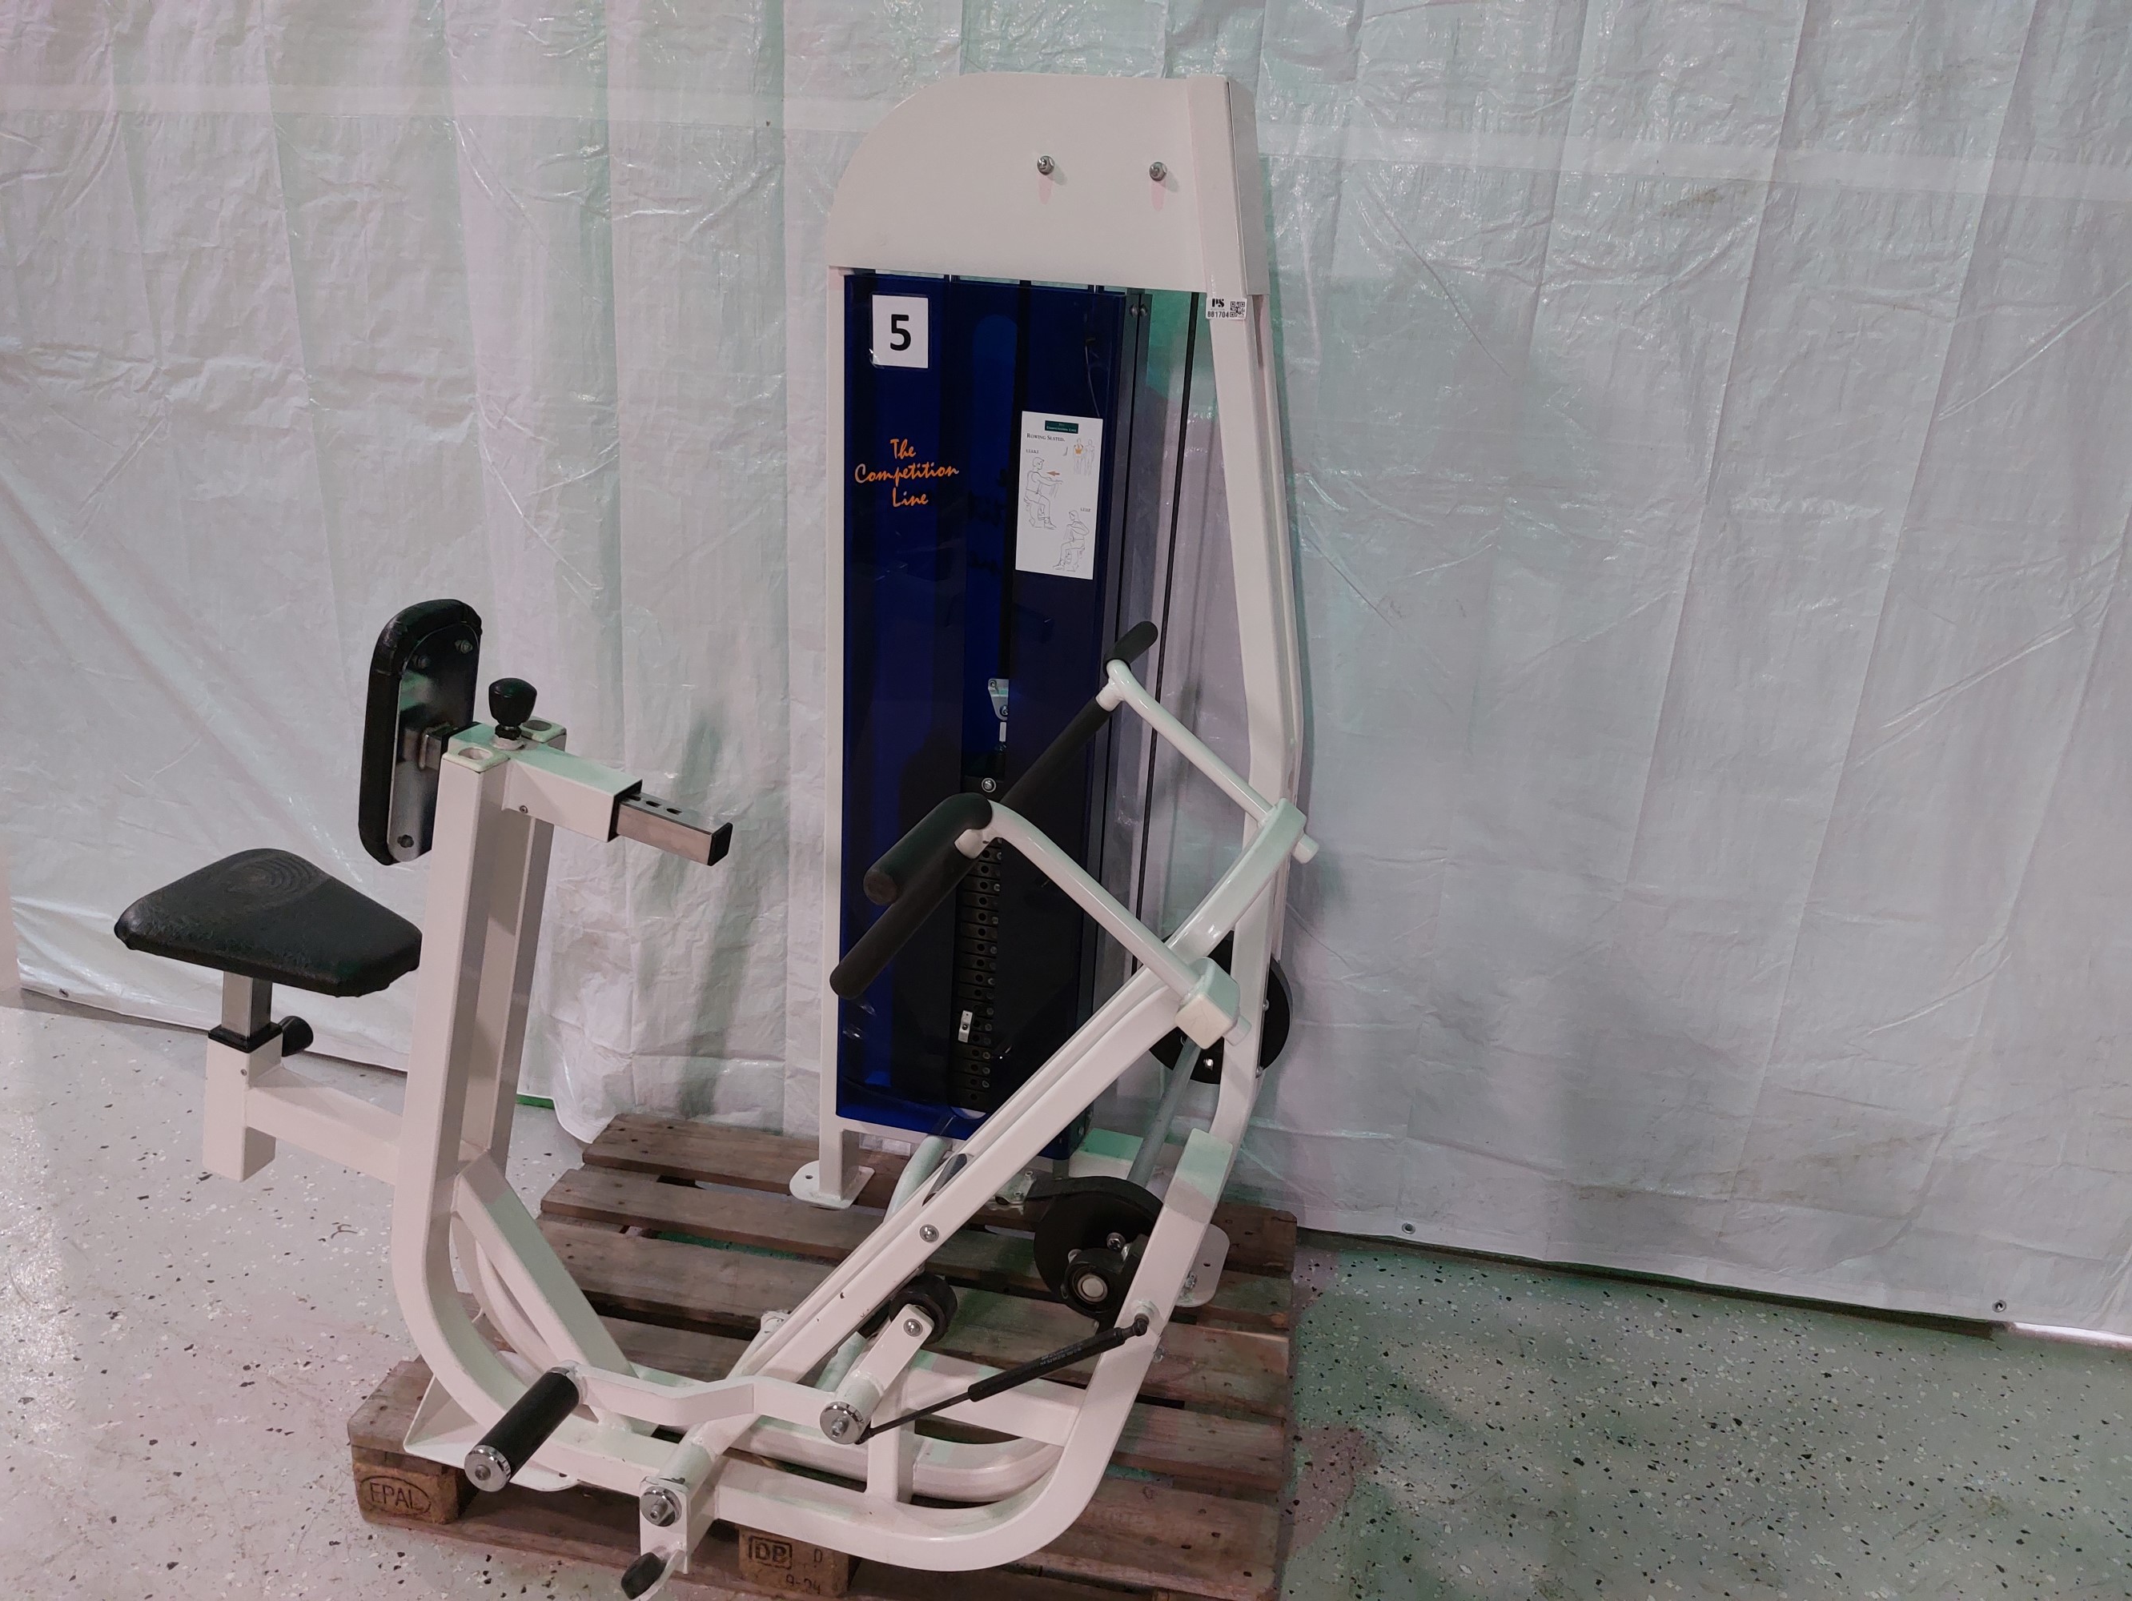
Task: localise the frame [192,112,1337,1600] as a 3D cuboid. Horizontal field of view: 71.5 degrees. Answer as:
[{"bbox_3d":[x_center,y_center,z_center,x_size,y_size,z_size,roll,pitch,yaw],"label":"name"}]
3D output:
[{"bbox_3d":[-0.404,-0.013,1.799,1.360,1.700,1.030,8,20,13],"label":"frame"}]

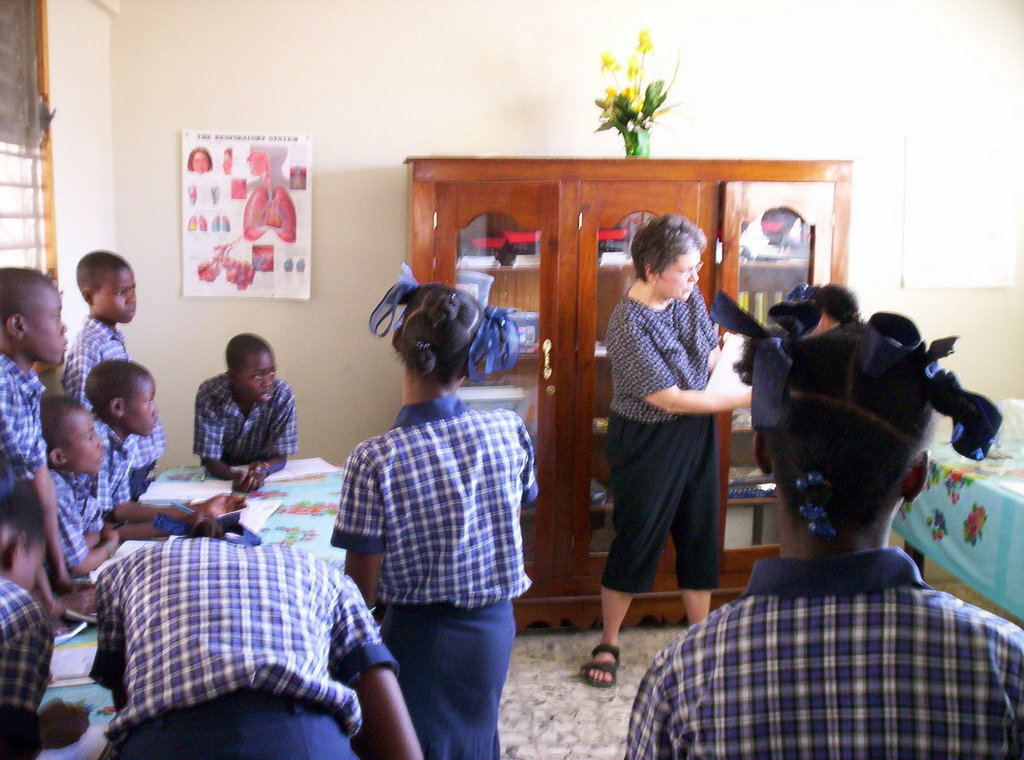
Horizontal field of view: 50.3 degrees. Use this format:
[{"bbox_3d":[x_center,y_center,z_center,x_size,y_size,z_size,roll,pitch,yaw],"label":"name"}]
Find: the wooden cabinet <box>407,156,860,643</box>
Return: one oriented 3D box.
[{"bbox_3d":[0.433,0.052,4.356,1.694,1.811,0.370,-1,8,-8],"label":"wooden cabinet"}]

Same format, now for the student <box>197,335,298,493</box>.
[{"bbox_3d":[-0.879,0.448,3.612,0.370,1.200,0.450,-2,8,-15],"label":"student"}]

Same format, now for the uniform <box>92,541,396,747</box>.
[{"bbox_3d":[-0.443,0.477,1.779,0.460,0.270,0.420,-1,38,-13],"label":"uniform"}]

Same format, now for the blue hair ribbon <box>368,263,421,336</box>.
[{"bbox_3d":[-0.230,-0.158,2.138,0.110,0.150,0.090,2,8,10],"label":"blue hair ribbon"}]

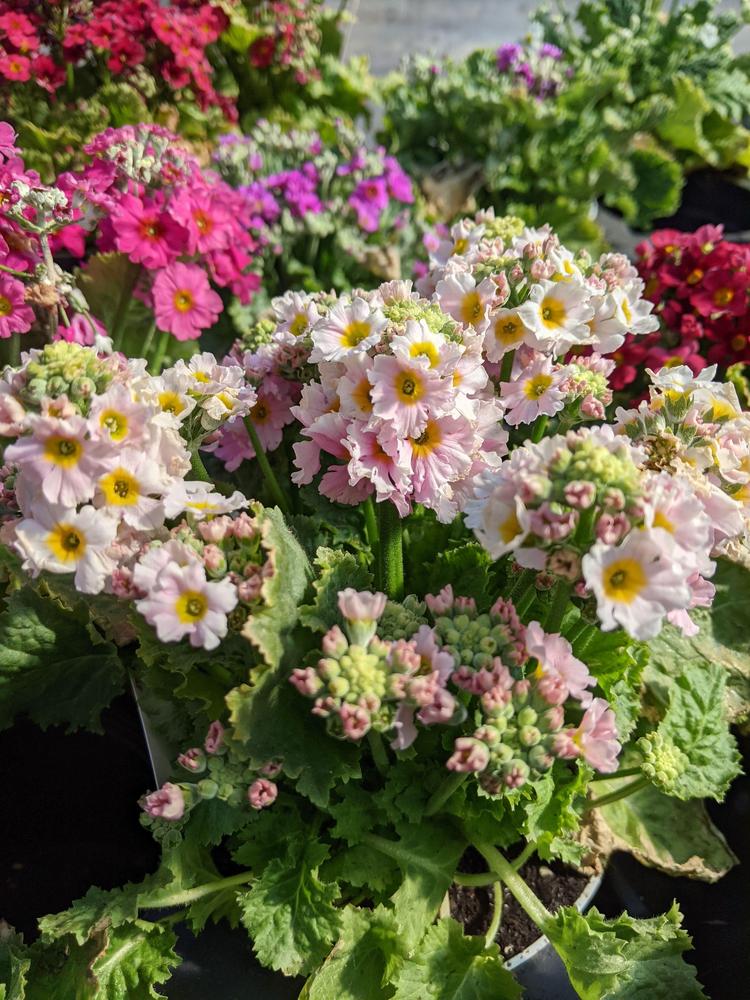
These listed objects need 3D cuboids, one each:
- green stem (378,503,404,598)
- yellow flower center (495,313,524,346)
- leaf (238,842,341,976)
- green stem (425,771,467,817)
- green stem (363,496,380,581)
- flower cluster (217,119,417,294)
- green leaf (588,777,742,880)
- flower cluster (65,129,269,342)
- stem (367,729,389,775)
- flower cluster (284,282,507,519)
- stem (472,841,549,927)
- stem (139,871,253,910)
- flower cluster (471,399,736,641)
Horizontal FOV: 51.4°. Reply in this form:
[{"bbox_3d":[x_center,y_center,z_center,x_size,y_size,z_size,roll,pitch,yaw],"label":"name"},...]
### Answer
[{"bbox_3d":[0.006,0.019,0.290,0.008,0.040,0.008,0,15,0],"label":"green stem"},{"bbox_3d":[0.052,-0.065,0.299,0.011,0.012,0.005,3,15,10],"label":"yellow flower center"},{"bbox_3d":[-0.032,0.155,0.295,0.038,0.020,0.052,0,72,0],"label":"leaf"},{"bbox_3d":[0.027,0.111,0.295,0.006,0.021,0.006,44,21,0],"label":"green stem"},{"bbox_3d":[-0.001,0.015,0.294,0.005,0.035,0.005,-5,16,4],"label":"green stem"},{"bbox_3d":[-0.034,-0.162,0.433,0.102,0.072,0.077,0,38,0],"label":"flower cluster"},{"bbox_3d":[0.115,0.131,0.310,0.059,0.020,0.046,0,60,0],"label":"green leaf"},{"bbox_3d":[-0.098,-0.128,0.376,0.083,0.082,0.072,0,38,0],"label":"flower cluster"},{"bbox_3d":[0.001,0.088,0.274,0.005,0.031,0.005,-6,37,5],"label":"stem"},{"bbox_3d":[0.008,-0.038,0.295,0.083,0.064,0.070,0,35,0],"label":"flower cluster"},{"bbox_3d":[0.051,0.144,0.292,0.007,0.007,0.044,-40,75,0],"label":"stem"},{"bbox_3d":[-0.067,0.148,0.294,0.043,0.005,0.005,-10,39,-10],"label":"stem"},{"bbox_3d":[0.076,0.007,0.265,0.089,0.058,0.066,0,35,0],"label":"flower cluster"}]

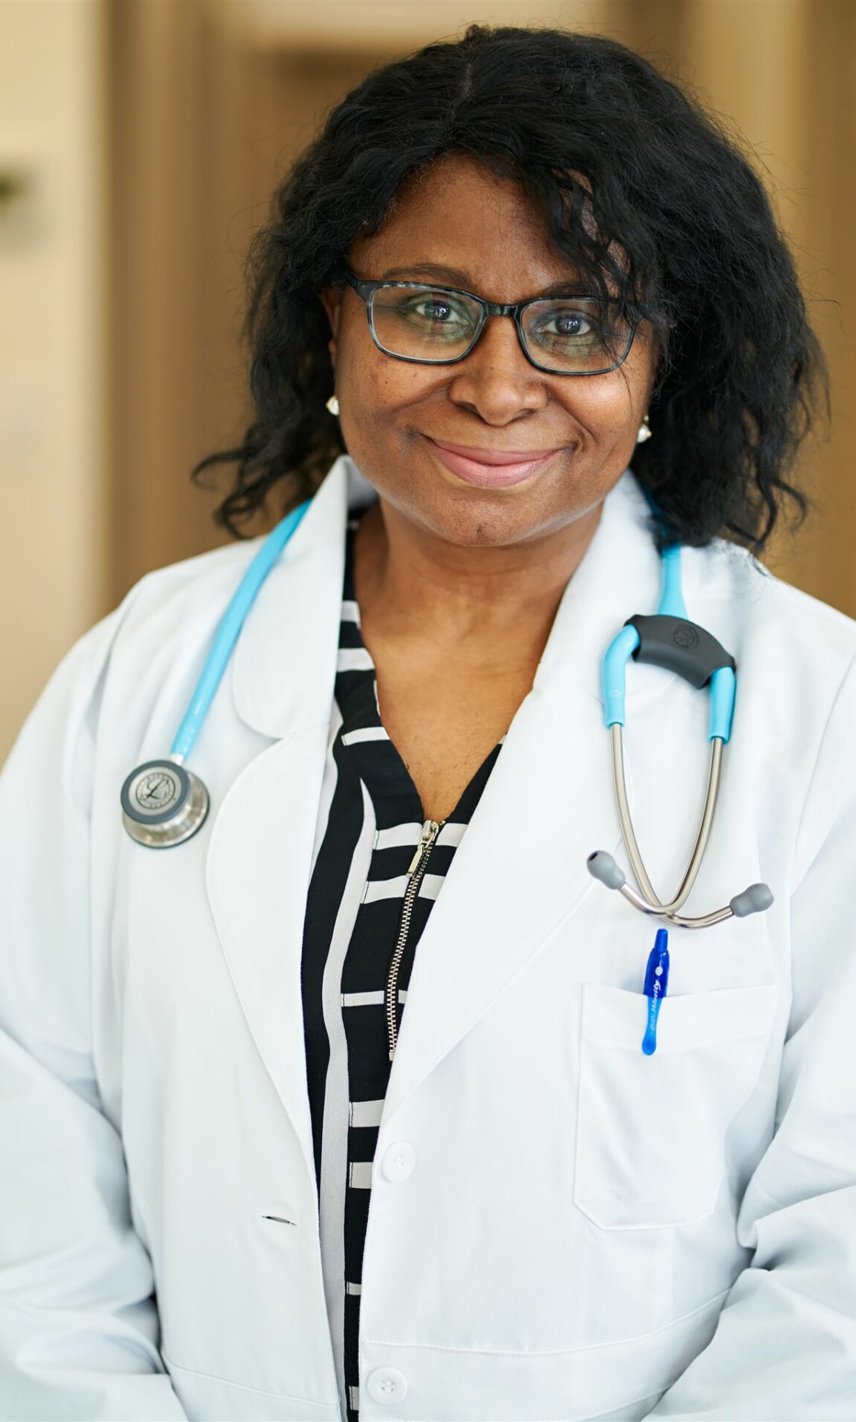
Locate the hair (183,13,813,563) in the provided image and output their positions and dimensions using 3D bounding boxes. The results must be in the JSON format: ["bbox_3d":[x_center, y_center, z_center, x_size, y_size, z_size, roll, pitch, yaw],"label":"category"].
[{"bbox_3d":[0.043,-0.222,1.750,0.325,0.272,0.250,4,10,-2],"label":"hair"}]

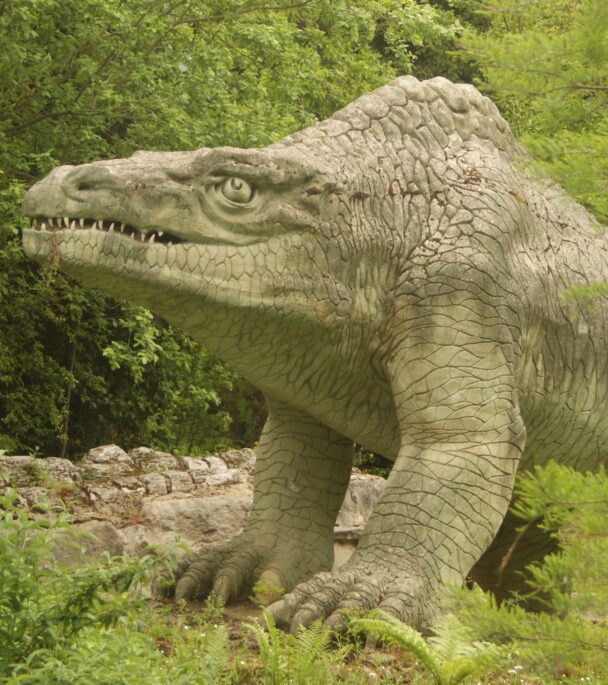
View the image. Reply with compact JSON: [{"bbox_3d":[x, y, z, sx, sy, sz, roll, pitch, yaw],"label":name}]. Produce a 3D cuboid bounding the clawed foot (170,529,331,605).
[{"bbox_3d":[-0.410,1.656,22.100,1.050,0.500,0.880,-1,1,-45],"label":"clawed foot"}]

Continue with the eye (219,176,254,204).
[{"bbox_3d":[-0.463,-1.042,20.500,0.245,0.195,0.130,0,1,-7],"label":"eye"}]

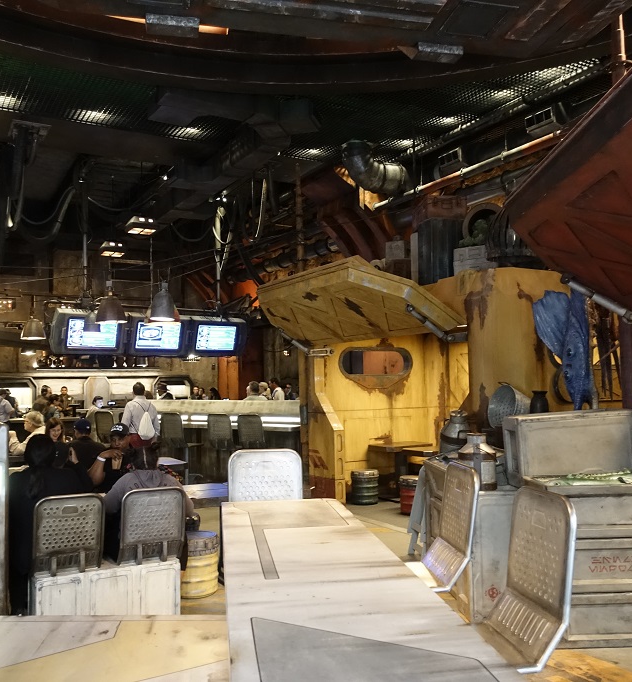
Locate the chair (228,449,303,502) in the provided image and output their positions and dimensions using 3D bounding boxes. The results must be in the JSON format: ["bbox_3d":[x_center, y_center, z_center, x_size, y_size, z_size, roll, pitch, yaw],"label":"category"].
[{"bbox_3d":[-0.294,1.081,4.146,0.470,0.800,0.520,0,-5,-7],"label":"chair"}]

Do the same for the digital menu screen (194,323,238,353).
[{"bbox_3d":[-2.084,-0.072,14.140,0.980,0.580,0.120,1,12,-35],"label":"digital menu screen"}]

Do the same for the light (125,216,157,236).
[{"bbox_3d":[-3.129,-2.056,12.200,0.490,0.280,0.450,0,-3,-26],"label":"light"}]

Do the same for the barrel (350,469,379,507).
[{"bbox_3d":[0.705,2.107,9.929,0.405,0.470,0.405,-2,-3,4],"label":"barrel"}]

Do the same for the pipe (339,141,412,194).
[{"bbox_3d":[1.044,-2.865,11.400,1.200,0.760,0.500,3,-6,-33],"label":"pipe"}]

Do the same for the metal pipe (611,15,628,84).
[{"bbox_3d":[2.753,-2.648,6.200,0.150,0.680,0.150,-3,-3,25],"label":"metal pipe"}]

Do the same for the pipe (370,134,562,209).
[{"bbox_3d":[2.090,-2.519,10.513,0.100,0.100,4.152,3,-5,-32],"label":"pipe"}]

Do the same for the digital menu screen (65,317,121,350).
[{"bbox_3d":[-4.346,-0.136,13.300,1.050,0.630,0.100,3,8,-35],"label":"digital menu screen"}]

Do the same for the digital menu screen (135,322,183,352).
[{"bbox_3d":[-3.243,-0.103,14.050,1.030,0.630,0.100,3,8,-35],"label":"digital menu screen"}]

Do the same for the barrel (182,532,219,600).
[{"bbox_3d":[-0.989,1.786,5.484,0.430,0.440,0.430,1,-5,-10],"label":"barrel"}]

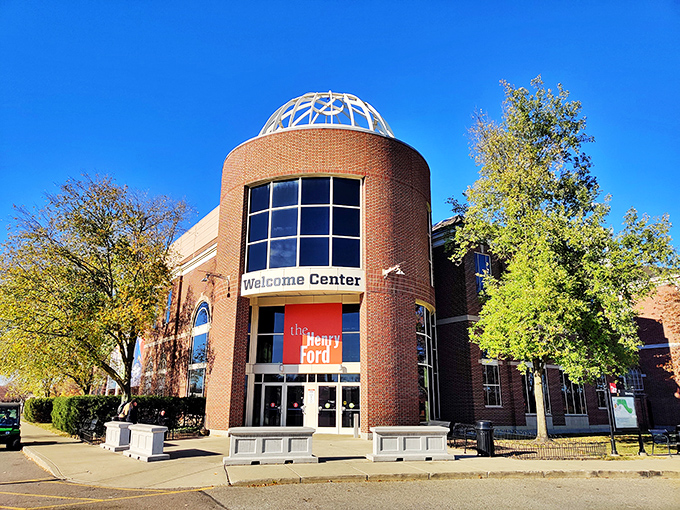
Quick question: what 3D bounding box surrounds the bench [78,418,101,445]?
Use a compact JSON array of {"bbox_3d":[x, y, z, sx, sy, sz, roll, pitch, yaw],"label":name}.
[{"bbox_3d":[-10.200,7.226,21.805,0.600,0.920,1.800,12,-20,-33],"label":"bench"}]

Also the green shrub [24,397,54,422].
[{"bbox_3d":[-20.600,10.750,36.800,2.500,1.750,2.600,10,-19,-32],"label":"green shrub"}]

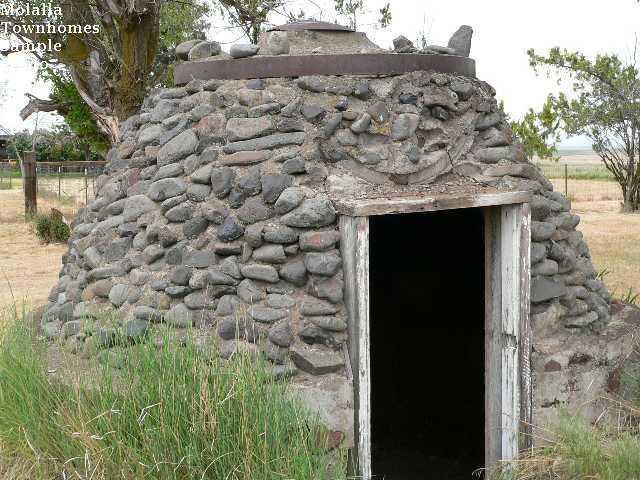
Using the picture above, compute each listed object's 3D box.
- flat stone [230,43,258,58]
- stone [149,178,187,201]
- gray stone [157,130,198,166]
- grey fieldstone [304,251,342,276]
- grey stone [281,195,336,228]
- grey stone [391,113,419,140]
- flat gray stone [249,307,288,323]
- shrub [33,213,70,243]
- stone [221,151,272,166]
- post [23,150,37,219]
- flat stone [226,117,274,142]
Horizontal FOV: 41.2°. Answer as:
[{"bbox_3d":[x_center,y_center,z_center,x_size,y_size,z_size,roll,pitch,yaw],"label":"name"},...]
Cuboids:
[{"bbox_3d":[-0.428,-1.075,4.825,0.157,0.082,0.120,-5,5,12],"label":"flat stone"},{"bbox_3d":[-0.681,-0.223,3.797,0.155,0.100,0.110,4,7,34],"label":"stone"},{"bbox_3d":[-0.649,-0.422,3.898,0.175,0.160,0.120,4,8,36],"label":"gray stone"},{"bbox_3d":[0.014,0.096,3.467,0.150,0.100,0.110,-1,6,0],"label":"grey fieldstone"},{"bbox_3d":[-0.057,-0.137,4.249,0.273,0.138,0.170,-10,5,5],"label":"grey stone"},{"bbox_3d":[0.382,-0.507,3.797,0.125,0.125,0.100,-3,6,-20],"label":"grey stone"},{"bbox_3d":[-0.248,0.359,4.094,0.188,0.072,0.130,2,6,10],"label":"flat gray stone"},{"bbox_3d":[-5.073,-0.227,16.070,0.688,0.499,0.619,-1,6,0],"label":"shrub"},{"bbox_3d":[-0.388,-0.425,4.431,0.268,0.060,0.130,-9,3,19],"label":"stone"},{"bbox_3d":[-5.787,-1.099,17.000,0.235,1.380,0.235,-2,6,-18],"label":"post"},{"bbox_3d":[-0.370,-0.589,4.531,0.257,0.106,0.150,-7,3,19],"label":"flat stone"}]

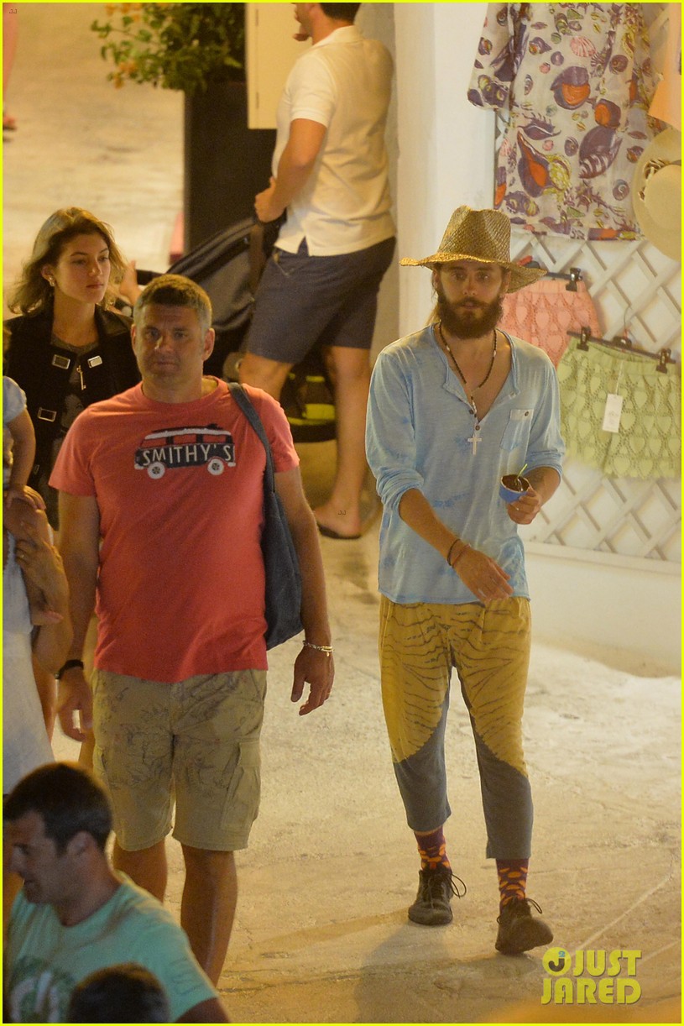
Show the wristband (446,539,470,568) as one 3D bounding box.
[{"bbox_3d":[0.272,0.095,13.262,0.030,0.058,0.066,34,75,26],"label":"wristband"}]

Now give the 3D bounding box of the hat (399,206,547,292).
[{"bbox_3d":[0.307,-0.611,13.281,0.345,0.155,0.370,3,8,-1],"label":"hat"}]

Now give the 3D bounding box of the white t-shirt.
[{"bbox_3d":[-0.023,-1.147,17.597,0.310,0.680,0.480,6,16,21],"label":"white t-shirt"}]

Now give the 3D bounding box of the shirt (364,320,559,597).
[{"bbox_3d":[0.300,-0.111,13.867,0.480,0.660,0.310,-2,15,-8],"label":"shirt"}]

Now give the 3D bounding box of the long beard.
[{"bbox_3d":[0.307,-0.481,13.707,0.165,0.135,0.120,-1,7,-3],"label":"long beard"}]

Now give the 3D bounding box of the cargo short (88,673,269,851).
[{"bbox_3d":[-0.372,0.530,13.012,0.390,0.470,0.290,3,18,9],"label":"cargo short"}]

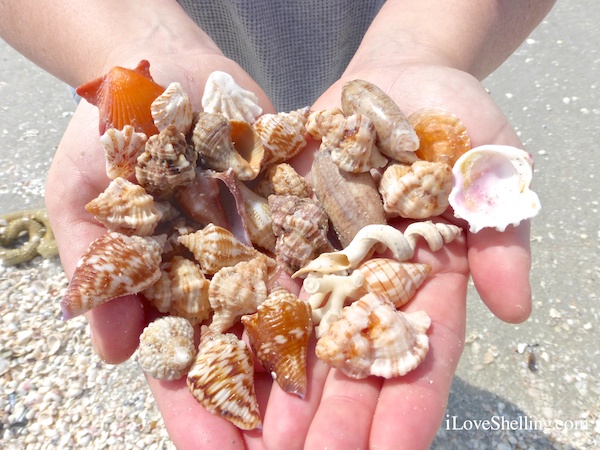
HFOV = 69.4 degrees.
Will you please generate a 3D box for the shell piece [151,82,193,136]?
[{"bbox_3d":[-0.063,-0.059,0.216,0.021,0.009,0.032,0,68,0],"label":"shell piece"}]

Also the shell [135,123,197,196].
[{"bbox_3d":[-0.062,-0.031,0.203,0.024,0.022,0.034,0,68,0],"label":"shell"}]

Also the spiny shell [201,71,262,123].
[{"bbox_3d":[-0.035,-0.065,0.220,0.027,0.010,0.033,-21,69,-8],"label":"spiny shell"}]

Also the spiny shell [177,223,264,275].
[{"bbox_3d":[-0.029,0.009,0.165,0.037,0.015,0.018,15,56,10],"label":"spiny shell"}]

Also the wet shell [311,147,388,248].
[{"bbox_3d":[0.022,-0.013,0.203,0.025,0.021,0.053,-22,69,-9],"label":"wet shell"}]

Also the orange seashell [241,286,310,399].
[{"bbox_3d":[-0.008,0.045,0.172,0.025,0.019,0.042,-15,68,-6],"label":"orange seashell"}]

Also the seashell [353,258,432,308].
[{"bbox_3d":[0.041,0.025,0.187,0.036,0.018,0.020,-22,69,-9],"label":"seashell"}]

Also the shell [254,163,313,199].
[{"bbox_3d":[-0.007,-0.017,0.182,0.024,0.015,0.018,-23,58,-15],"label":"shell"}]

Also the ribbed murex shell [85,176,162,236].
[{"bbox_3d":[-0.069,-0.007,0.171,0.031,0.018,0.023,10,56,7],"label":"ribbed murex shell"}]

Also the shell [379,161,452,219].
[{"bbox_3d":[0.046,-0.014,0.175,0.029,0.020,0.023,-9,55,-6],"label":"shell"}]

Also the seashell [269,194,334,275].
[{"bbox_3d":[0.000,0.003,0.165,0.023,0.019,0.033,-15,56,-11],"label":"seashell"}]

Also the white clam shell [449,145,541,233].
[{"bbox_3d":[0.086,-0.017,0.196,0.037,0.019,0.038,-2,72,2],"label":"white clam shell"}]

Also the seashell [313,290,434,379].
[{"bbox_3d":[0.025,0.037,0.148,0.039,0.020,0.027,-12,56,-8],"label":"seashell"}]

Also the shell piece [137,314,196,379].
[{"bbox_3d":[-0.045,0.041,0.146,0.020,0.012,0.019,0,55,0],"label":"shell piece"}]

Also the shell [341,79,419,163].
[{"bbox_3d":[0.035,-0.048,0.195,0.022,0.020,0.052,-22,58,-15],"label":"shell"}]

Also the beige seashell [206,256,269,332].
[{"bbox_3d":[-0.022,0.024,0.154,0.017,0.013,0.030,20,57,14],"label":"beige seashell"}]

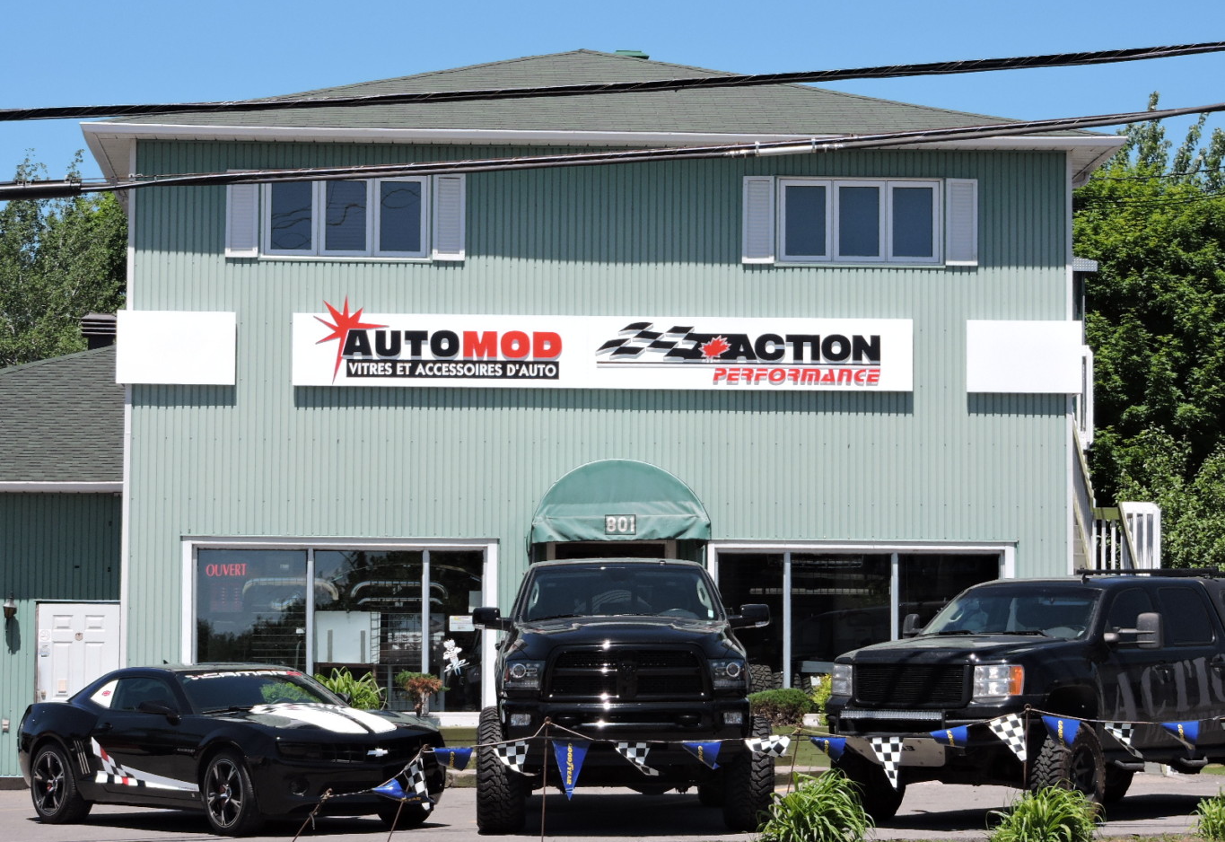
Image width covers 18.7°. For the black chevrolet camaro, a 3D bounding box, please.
[{"bbox_3d":[-3.340,2.795,32.100,1.950,1.376,4.840,1,-3,-38],"label":"black chevrolet camaro"}]

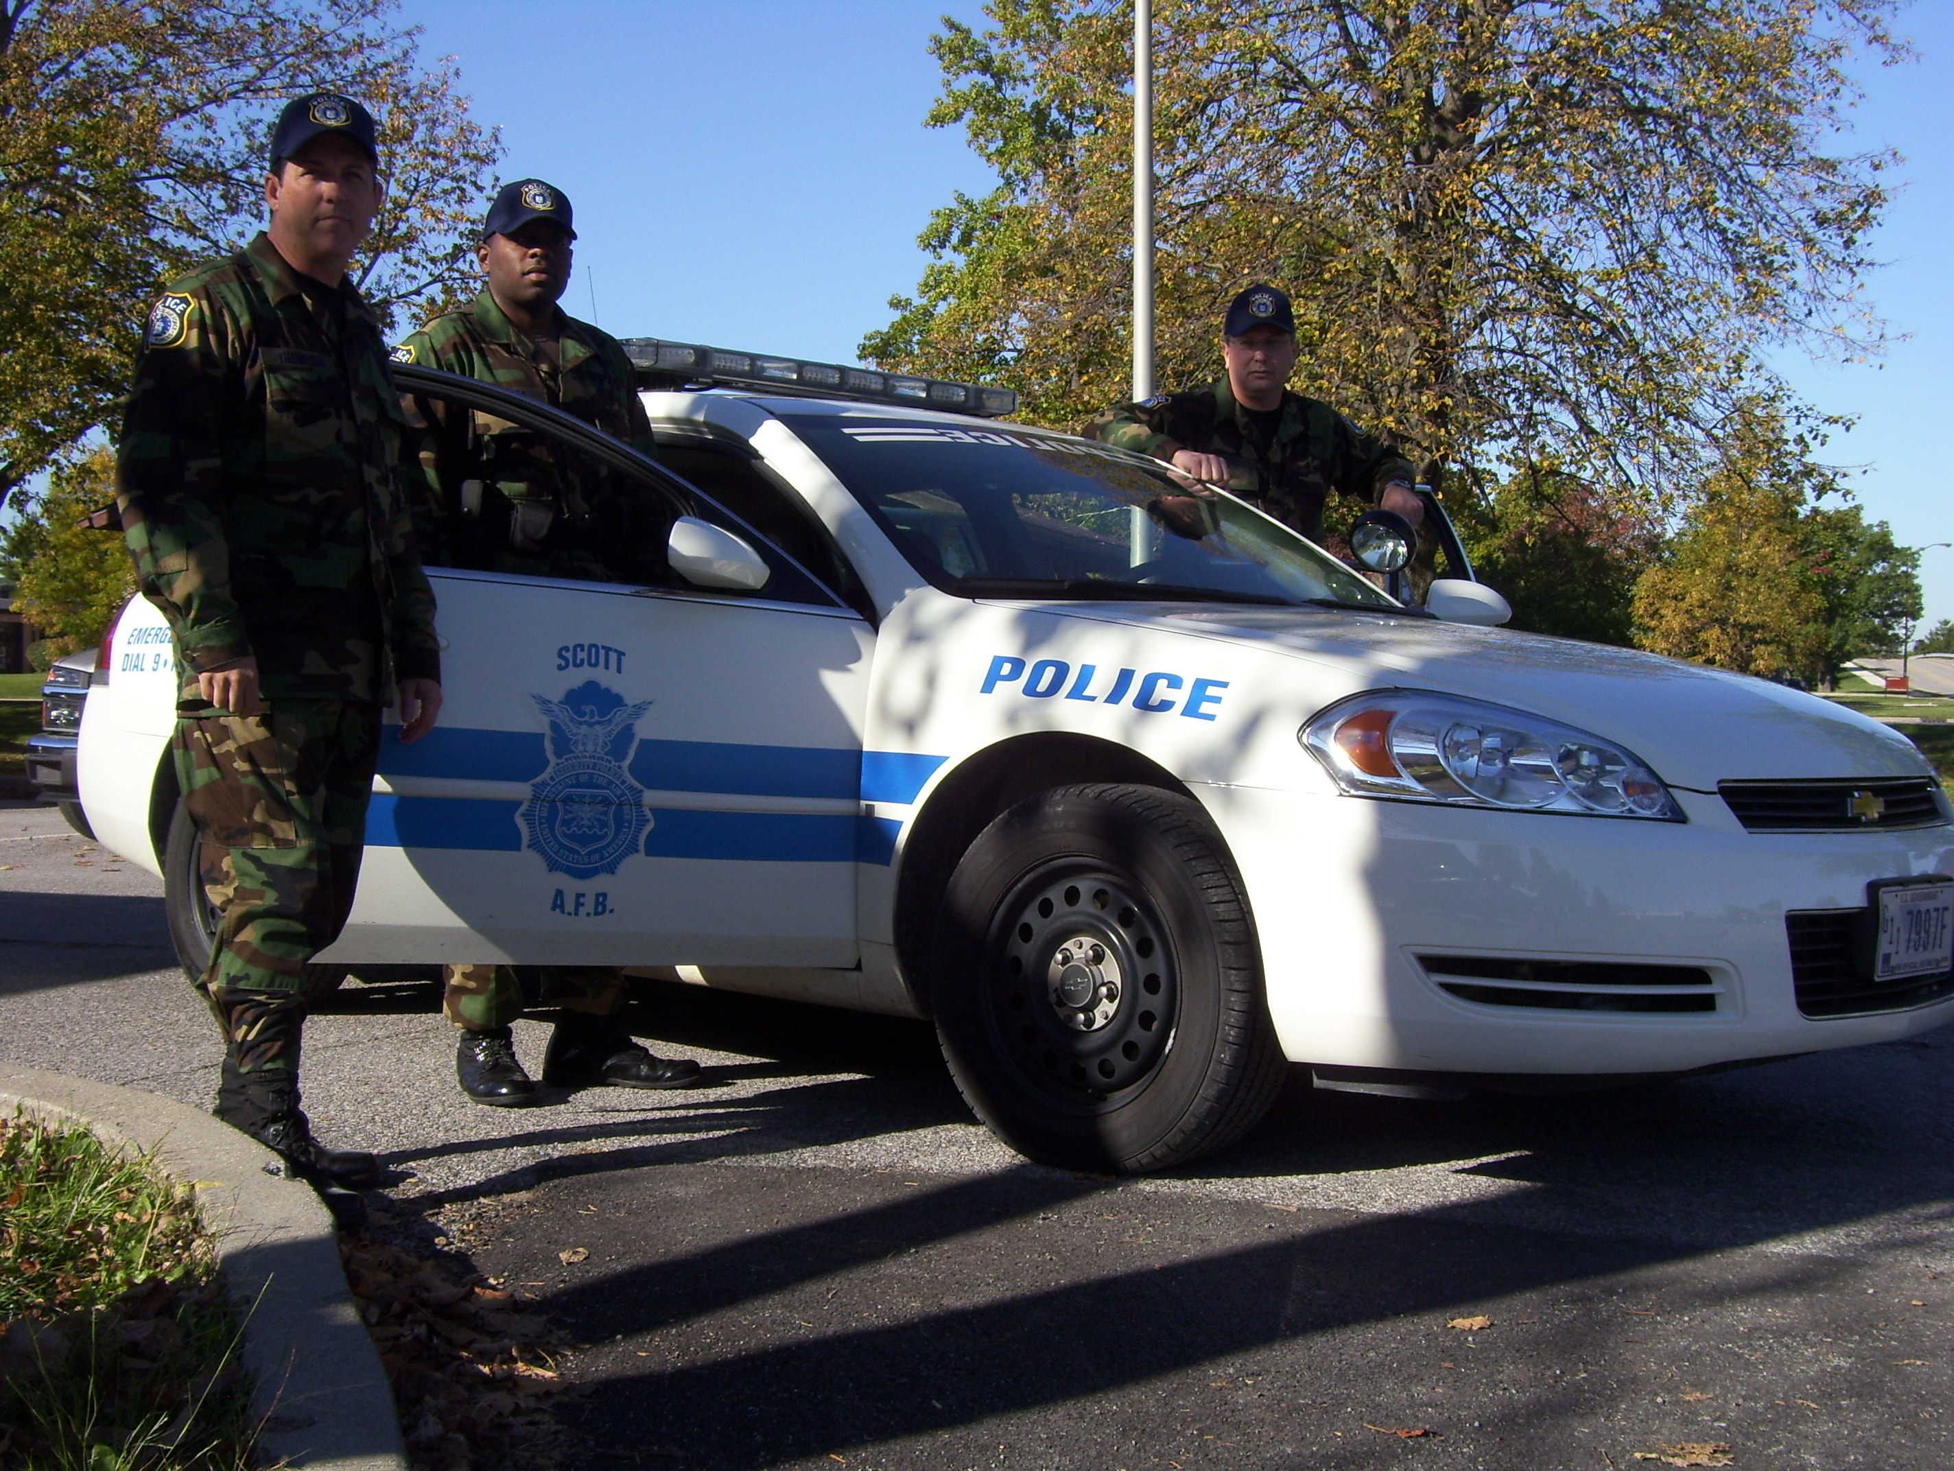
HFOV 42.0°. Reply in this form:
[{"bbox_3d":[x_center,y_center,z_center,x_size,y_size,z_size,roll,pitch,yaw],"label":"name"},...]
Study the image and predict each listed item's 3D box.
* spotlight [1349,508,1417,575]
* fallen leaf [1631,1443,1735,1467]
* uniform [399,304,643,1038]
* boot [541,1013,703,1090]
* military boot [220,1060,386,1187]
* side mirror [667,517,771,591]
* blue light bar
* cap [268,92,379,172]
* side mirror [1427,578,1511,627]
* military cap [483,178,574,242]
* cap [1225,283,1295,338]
[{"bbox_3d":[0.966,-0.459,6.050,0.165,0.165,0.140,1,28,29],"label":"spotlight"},{"bbox_3d":[0.766,0.778,2.765,0.108,0.013,0.062,0,1,0],"label":"fallen leaf"},{"bbox_3d":[-0.923,-0.150,5.150,0.510,1.480,0.340,0,1,-30],"label":"uniform"},{"bbox_3d":[-0.739,0.646,5.298,0.310,0.160,0.115,0,1,5],"label":"boot"},{"bbox_3d":[-1.133,0.636,4.268,0.300,0.215,0.115,1,1,26],"label":"military boot"},{"bbox_3d":[-0.465,-0.326,4.580,0.170,0.135,0.210,0,1,-2],"label":"side mirror"},{"bbox_3d":[-0.411,-0.839,6.140,0.290,0.080,1.200,2,1,44],"label":"blue light bar"},{"bbox_3d":[-1.049,-0.973,4.090,0.178,0.137,0.260,0,1,-22],"label":"cap"},{"bbox_3d":[1.175,-0.308,6.070,0.210,0.135,0.160,0,1,0],"label":"side mirror"},{"bbox_3d":[-0.895,-1.051,5.100,0.178,0.137,0.260,0,1,-29],"label":"military cap"},{"bbox_3d":[0.721,-1.079,6.460,0.178,0.137,0.260,0,1,4],"label":"cap"}]

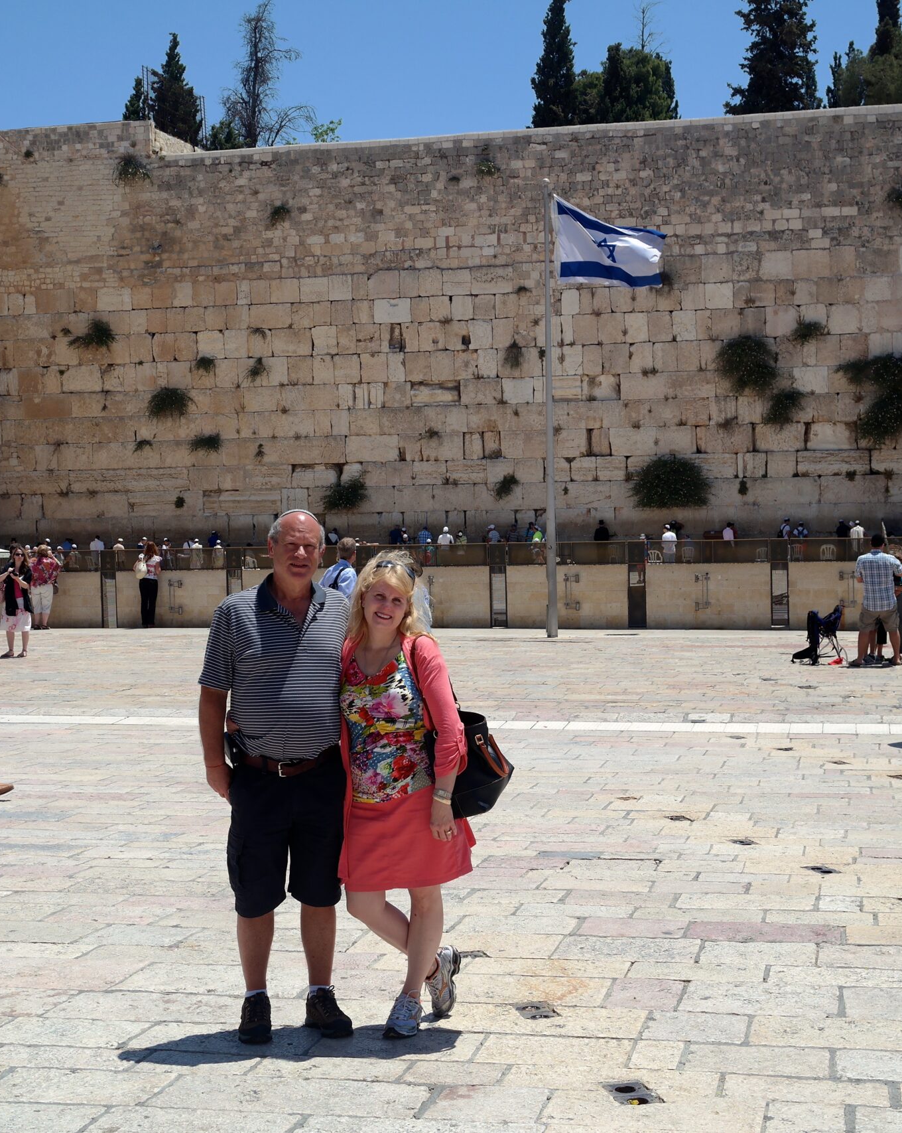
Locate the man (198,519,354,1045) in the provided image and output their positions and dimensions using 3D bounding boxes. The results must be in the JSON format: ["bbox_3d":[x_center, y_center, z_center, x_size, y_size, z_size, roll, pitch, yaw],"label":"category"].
[{"bbox_3d":[-0.593,0.707,5.820,0.580,1.780,0.380,-1,1,-3],"label":"man"}]

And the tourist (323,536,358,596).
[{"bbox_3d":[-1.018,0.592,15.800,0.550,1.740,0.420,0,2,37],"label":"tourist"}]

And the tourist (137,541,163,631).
[{"bbox_3d":[-5.835,0.347,32.900,0.500,1.680,0.380,0,1,6],"label":"tourist"}]

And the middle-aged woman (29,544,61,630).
[{"bbox_3d":[-7.890,0.412,33.000,0.560,1.630,0.420,0,1,9],"label":"middle-aged woman"}]

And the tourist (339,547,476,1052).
[{"bbox_3d":[-0.149,0.775,5.850,0.500,1.630,0.420,0,1,12],"label":"tourist"}]

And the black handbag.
[{"bbox_3d":[0.039,0.559,5.850,0.240,0.600,0.340,0,1,24],"label":"black handbag"}]

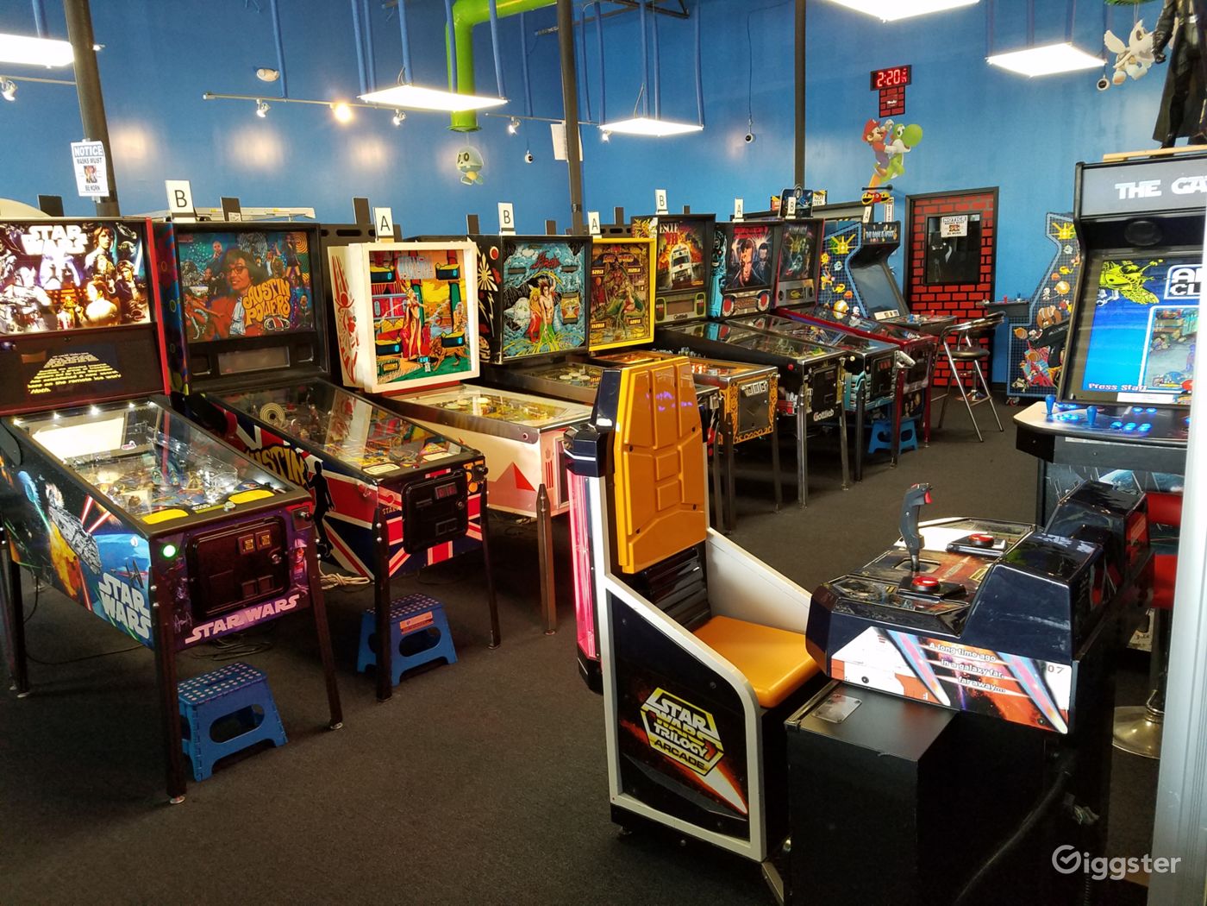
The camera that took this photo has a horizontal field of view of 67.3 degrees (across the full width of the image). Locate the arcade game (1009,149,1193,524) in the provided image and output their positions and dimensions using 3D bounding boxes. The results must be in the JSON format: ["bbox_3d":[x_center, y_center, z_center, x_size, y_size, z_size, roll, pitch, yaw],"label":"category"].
[{"bbox_3d":[2.111,-0.083,3.292,1.050,1.940,1.030,7,15,37],"label":"arcade game"}]

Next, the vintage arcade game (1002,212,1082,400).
[{"bbox_3d":[4.555,-1.482,9.358,0.980,1.920,0.690,6,15,34],"label":"vintage arcade game"}]

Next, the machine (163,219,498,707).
[{"bbox_3d":[-1.202,-0.062,3.991,1.400,1.890,0.720,7,15,38],"label":"machine"}]

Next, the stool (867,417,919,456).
[{"bbox_3d":[2.396,-0.133,7.480,0.250,0.260,0.320,9,17,43],"label":"stool"}]

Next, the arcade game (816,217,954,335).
[{"bbox_3d":[2.597,-1.145,8.309,1.000,1.890,0.720,10,17,44],"label":"arcade game"}]

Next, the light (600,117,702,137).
[{"bbox_3d":[0.568,-3.813,10.576,0.610,0.080,1.220,8,16,39],"label":"light"}]

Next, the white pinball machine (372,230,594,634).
[{"bbox_3d":[-0.600,-0.171,4.554,1.310,1.770,0.715,7,14,38],"label":"white pinball machine"}]

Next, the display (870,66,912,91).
[{"bbox_3d":[3.340,-4.340,10.510,0.480,0.205,0.050,7,15,38],"label":"display"}]

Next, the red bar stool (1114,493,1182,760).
[{"bbox_3d":[1.880,0.523,3.019,0.420,0.890,0.440,6,15,36],"label":"red bar stool"}]

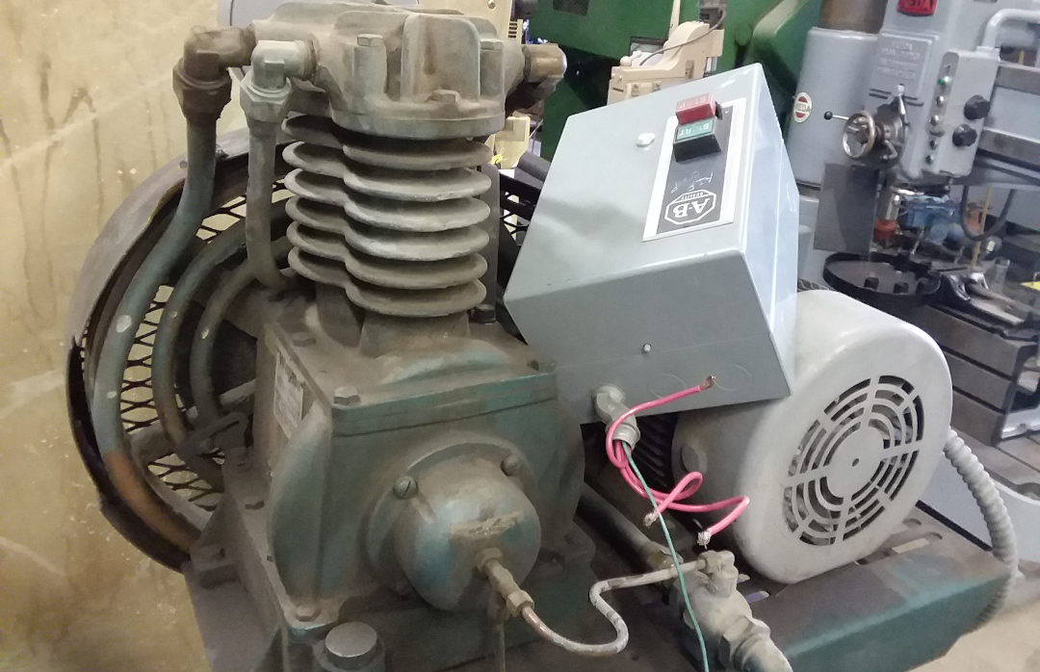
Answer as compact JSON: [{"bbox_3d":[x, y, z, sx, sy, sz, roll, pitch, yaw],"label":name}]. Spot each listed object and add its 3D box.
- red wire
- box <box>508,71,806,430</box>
[{"bbox_3d":[0.117,0.087,0.637,0.105,0.110,0.090,5,22,0],"label":"red wire"},{"bbox_3d":[0.129,-0.084,0.755,0.183,0.142,0.274,-10,39,26],"label":"box"}]

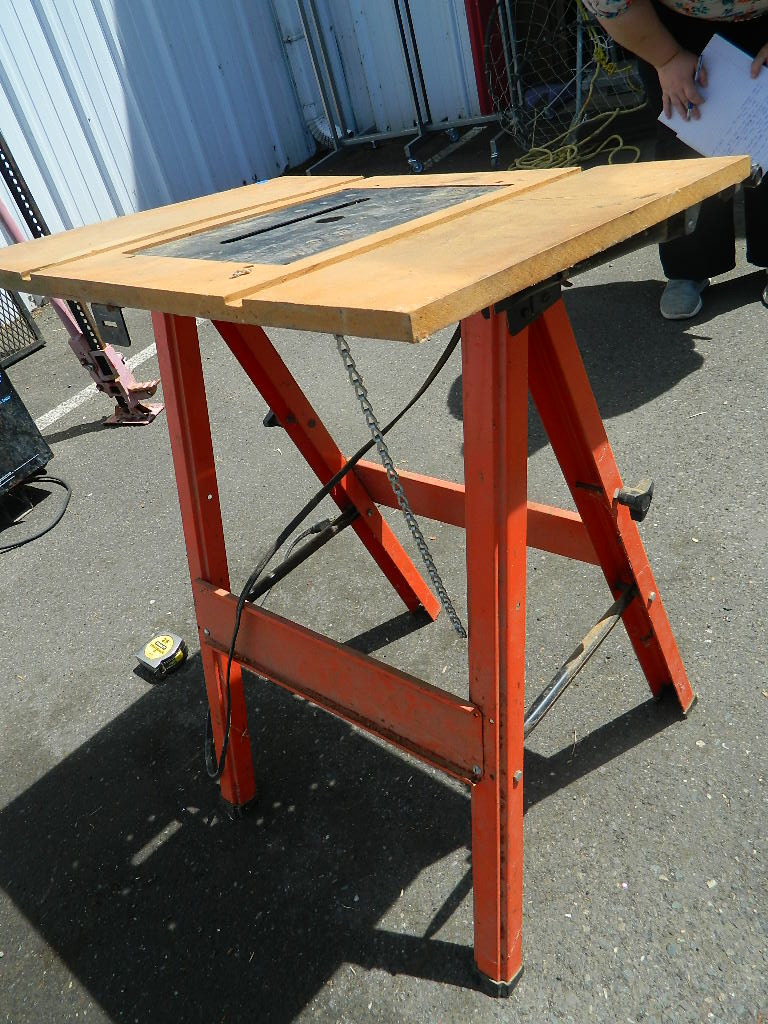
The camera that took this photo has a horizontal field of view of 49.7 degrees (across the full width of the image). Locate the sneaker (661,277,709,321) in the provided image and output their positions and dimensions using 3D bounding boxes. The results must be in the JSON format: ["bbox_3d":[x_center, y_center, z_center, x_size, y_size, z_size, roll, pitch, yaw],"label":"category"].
[{"bbox_3d":[0.860,-0.635,2.338,0.104,0.100,0.262,5,37,31],"label":"sneaker"}]

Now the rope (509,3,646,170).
[{"bbox_3d":[0.919,-2.102,4.028,0.650,0.720,0.650,-6,33,15],"label":"rope"}]

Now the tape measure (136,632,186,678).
[{"bbox_3d":[-0.404,0.271,1.544,0.077,0.039,0.074,19,46,43],"label":"tape measure"}]

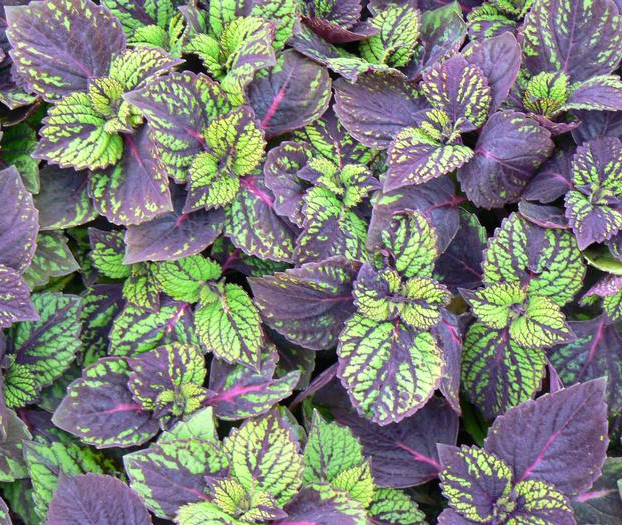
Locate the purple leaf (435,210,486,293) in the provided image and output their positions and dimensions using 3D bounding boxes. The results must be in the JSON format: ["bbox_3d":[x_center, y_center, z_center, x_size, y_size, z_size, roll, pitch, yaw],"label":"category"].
[{"bbox_3d":[0.083,-0.007,1.554,0.051,0.013,0.049,31,68,20],"label":"purple leaf"}]

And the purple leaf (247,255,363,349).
[{"bbox_3d":[-0.002,0.024,1.639,0.072,0.020,0.055,7,70,9],"label":"purple leaf"}]

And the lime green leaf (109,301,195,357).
[{"bbox_3d":[-0.100,0.043,1.652,0.060,0.017,0.044,-26,66,-12],"label":"lime green leaf"}]

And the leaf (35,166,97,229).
[{"bbox_3d":[-0.147,-0.039,1.564,0.048,0.011,0.041,-41,71,-8],"label":"leaf"}]

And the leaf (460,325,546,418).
[{"bbox_3d":[0.114,0.066,1.564,0.051,0.013,0.061,11,76,3],"label":"leaf"}]

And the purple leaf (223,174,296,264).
[{"bbox_3d":[-0.031,-0.025,1.641,0.047,0.012,0.064,-30,77,-18],"label":"purple leaf"}]

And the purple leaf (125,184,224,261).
[{"bbox_3d":[-0.090,-0.025,1.686,0.066,0.020,0.055,-22,65,-11],"label":"purple leaf"}]

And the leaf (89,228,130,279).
[{"bbox_3d":[-0.116,-0.005,1.522,0.042,0.007,0.028,34,67,33],"label":"leaf"}]

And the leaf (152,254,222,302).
[{"bbox_3d":[-0.072,0.009,1.500,0.044,0.007,0.028,24,65,28],"label":"leaf"}]

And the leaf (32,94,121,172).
[{"bbox_3d":[-0.150,-0.079,1.657,0.056,0.014,0.061,-24,64,1],"label":"leaf"}]

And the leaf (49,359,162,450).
[{"bbox_3d":[-0.123,0.085,1.593,0.066,0.020,0.052,-10,68,2],"label":"leaf"}]

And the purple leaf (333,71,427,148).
[{"bbox_3d":[0.046,-0.100,1.713,0.063,0.020,0.052,10,61,12],"label":"purple leaf"}]

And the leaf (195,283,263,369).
[{"bbox_3d":[-0.046,0.035,1.481,0.036,0.009,0.053,-23,78,-12],"label":"leaf"}]

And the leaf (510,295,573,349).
[{"bbox_3d":[0.139,0.038,1.564,0.042,0.009,0.037,25,64,-1],"label":"leaf"}]

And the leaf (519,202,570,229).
[{"bbox_3d":[0.153,-0.031,1.690,0.043,0.016,0.034,5,27,10],"label":"leaf"}]

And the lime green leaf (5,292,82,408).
[{"bbox_3d":[-0.151,0.047,1.497,0.049,0.013,0.059,40,64,17],"label":"lime green leaf"}]

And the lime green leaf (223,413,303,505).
[{"bbox_3d":[-0.026,0.110,1.521,0.048,0.012,0.052,16,66,4],"label":"lime green leaf"}]

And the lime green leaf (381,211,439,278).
[{"bbox_3d":[0.056,-0.010,1.507,0.036,0.009,0.061,5,45,3],"label":"lime green leaf"}]

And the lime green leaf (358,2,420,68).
[{"bbox_3d":[0.048,-0.137,1.596,0.036,0.009,0.048,17,57,8],"label":"lime green leaf"}]

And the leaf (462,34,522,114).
[{"bbox_3d":[0.116,-0.124,1.708,0.036,0.009,0.070,17,58,0],"label":"leaf"}]

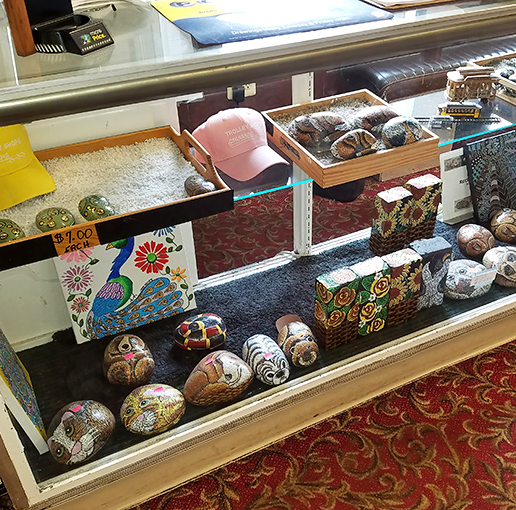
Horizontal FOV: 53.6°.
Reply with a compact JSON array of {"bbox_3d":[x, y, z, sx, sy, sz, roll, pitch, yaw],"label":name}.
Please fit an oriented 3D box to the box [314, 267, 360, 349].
[{"bbox_3d":[0.209,0.142,1.341,0.098,0.198,0.057,-16,33,-22],"label":"box"}]

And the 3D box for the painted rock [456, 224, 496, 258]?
[{"bbox_3d":[0.735,-0.049,1.723,0.113,0.095,0.136,-16,33,-22],"label":"painted rock"}]

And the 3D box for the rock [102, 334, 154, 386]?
[{"bbox_3d":[-0.321,0.262,1.272,0.119,0.105,0.155,-18,33,-24],"label":"rock"}]

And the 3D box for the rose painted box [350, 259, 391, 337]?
[{"bbox_3d":[0.299,0.119,1.389,0.095,0.193,0.058,-15,31,-19],"label":"rose painted box"}]

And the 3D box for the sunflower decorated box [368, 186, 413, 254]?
[{"bbox_3d":[0.454,-0.109,1.742,0.101,0.204,0.059,-16,33,-22],"label":"sunflower decorated box"}]

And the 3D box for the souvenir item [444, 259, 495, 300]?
[{"bbox_3d":[0.621,0.075,1.520,0.160,0.104,0.135,-14,31,-17],"label":"souvenir item"}]

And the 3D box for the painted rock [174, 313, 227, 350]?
[{"bbox_3d":[-0.151,0.207,1.374,0.143,0.083,0.120,-15,32,-19],"label":"painted rock"}]

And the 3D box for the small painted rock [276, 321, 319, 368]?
[{"bbox_3d":[0.104,0.225,1.332,0.095,0.087,0.172,-14,31,-17],"label":"small painted rock"}]

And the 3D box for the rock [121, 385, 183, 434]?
[{"bbox_3d":[-0.233,0.344,1.142,0.142,0.090,0.120,-9,31,-10],"label":"rock"}]

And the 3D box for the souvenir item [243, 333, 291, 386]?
[{"bbox_3d":[0.020,0.259,1.275,0.097,0.092,0.172,-15,31,-20],"label":"souvenir item"}]

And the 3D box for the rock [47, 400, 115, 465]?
[{"bbox_3d":[-0.381,0.379,1.101,0.145,0.100,0.145,-19,33,-25],"label":"rock"}]

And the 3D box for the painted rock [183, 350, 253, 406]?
[{"bbox_3d":[-0.091,0.292,1.206,0.173,0.098,0.122,-25,37,-33],"label":"painted rock"}]

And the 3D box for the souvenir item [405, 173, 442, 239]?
[{"bbox_3d":[0.576,-0.157,1.807,0.101,0.205,0.059,-17,33,-22],"label":"souvenir item"}]

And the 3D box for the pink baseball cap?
[{"bbox_3d":[-0.044,-0.288,1.260,0.180,0.125,0.268,-22,35,-30],"label":"pink baseball cap"}]

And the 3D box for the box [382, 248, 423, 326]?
[{"bbox_3d":[0.393,0.091,1.427,0.095,0.193,0.058,-15,31,-19],"label":"box"}]

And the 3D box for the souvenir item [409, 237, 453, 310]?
[{"bbox_3d":[0.490,0.060,1.472,0.098,0.195,0.060,-15,31,-19],"label":"souvenir item"}]

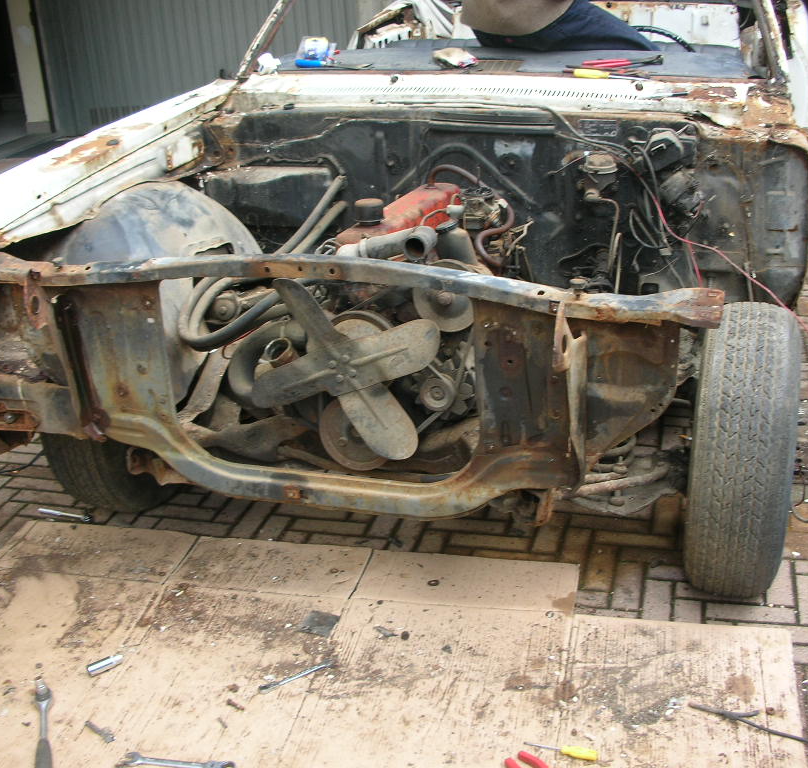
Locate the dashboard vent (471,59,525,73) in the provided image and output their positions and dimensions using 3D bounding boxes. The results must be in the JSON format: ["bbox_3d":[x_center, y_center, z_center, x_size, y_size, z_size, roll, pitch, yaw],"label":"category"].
[{"bbox_3d":[0.234,-0.831,2.730,0.165,0.020,0.100,5,34,21],"label":"dashboard vent"}]

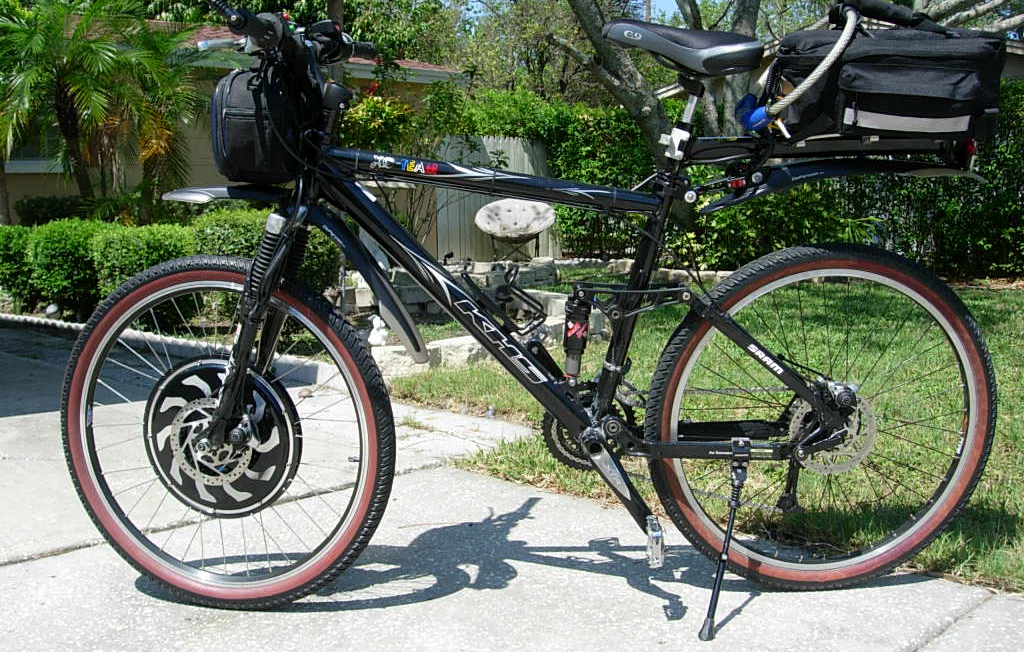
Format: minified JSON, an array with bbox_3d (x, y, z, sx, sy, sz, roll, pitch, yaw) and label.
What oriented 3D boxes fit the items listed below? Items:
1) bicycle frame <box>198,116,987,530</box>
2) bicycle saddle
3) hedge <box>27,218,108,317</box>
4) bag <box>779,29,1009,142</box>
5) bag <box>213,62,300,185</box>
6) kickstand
[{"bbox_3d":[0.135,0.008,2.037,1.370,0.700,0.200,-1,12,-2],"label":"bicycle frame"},{"bbox_3d":[0.291,-0.478,1.942,0.268,0.080,0.150,4,12,-3],"label":"bicycle saddle"},{"bbox_3d":[-3.369,-0.450,8.500,0.620,0.740,0.620,-3,6,-21],"label":"hedge"},{"bbox_3d":[0.642,-0.421,1.967,0.350,0.185,0.250,1,12,-2],"label":"bag"},{"bbox_3d":[-0.415,-0.347,1.940,0.120,0.190,0.210,2,9,13],"label":"bag"},{"bbox_3d":[0.373,0.370,1.971,0.035,0.355,0.045,13,-19,3],"label":"kickstand"}]

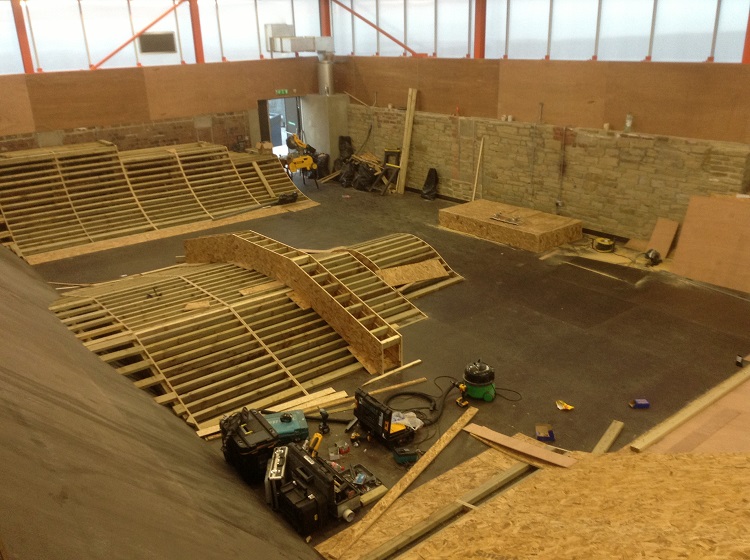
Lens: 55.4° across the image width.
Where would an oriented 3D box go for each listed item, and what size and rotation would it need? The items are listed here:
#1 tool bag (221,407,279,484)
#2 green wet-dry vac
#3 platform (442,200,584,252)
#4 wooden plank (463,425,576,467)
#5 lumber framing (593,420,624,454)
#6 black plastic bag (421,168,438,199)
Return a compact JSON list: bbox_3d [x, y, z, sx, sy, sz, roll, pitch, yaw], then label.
[{"bbox_3d":[-1.161,1.522,6.568,0.380,0.380,0.570,-17,25,-35],"label":"tool bag"},{"bbox_3d":[1.106,1.036,7.615,0.360,0.440,0.360,-2,20,0],"label":"green wet-dry vac"},{"bbox_3d":[2.509,-1.046,13.439,1.220,0.317,2.440,-17,25,-35],"label":"platform"},{"bbox_3d":[1.324,1.539,6.650,1.095,0.018,0.140,13,25,41],"label":"wooden plank"},{"bbox_3d":[2.196,1.507,6.705,0.095,0.046,0.775,10,19,31],"label":"lumber framing"},{"bbox_3d":[1.271,-2.198,16.230,0.330,0.670,0.390,-17,25,-35],"label":"black plastic bag"}]

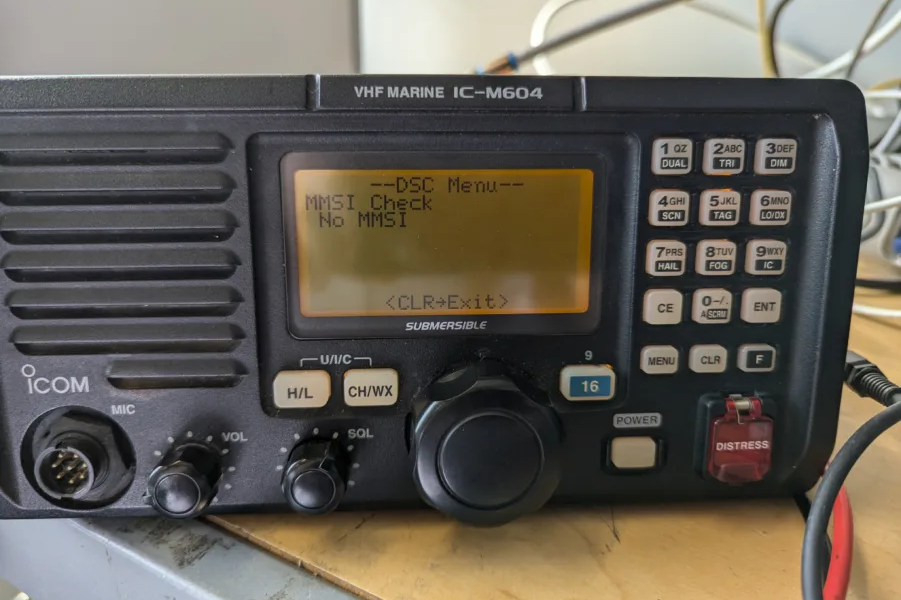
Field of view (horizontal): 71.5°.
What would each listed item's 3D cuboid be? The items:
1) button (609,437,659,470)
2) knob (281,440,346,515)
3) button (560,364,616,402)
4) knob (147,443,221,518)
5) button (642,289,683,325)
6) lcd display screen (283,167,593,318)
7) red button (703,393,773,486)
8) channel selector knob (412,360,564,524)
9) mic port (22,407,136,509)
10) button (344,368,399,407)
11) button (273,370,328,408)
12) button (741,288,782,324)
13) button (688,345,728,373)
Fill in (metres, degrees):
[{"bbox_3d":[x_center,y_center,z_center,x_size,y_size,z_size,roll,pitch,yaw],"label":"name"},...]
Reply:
[{"bbox_3d":[0.048,0.040,0.163,0.012,0.009,0.004,-1,10,-3],"label":"button"},{"bbox_3d":[-0.033,0.044,0.155,0.014,0.014,0.012,-1,11,-2],"label":"knob"},{"bbox_3d":[0.035,0.021,0.158,0.014,0.010,0.004,-1,10,-3],"label":"button"},{"bbox_3d":[-0.065,0.044,0.153,0.014,0.014,0.012,-1,11,-2],"label":"knob"},{"bbox_3d":[0.053,0.002,0.155,0.010,0.009,0.004,-1,10,-3],"label":"button"},{"bbox_3d":[-0.001,-0.014,0.154,0.074,0.036,0.004,-1,10,-3],"label":"lcd display screen"},{"bbox_3d":[0.075,0.036,0.162,0.017,0.023,0.006,-1,11,-2],"label":"red button"},{"bbox_3d":[0.009,0.035,0.153,0.036,0.036,0.015,-1,11,-2],"label":"channel selector knob"},{"bbox_3d":[-0.093,0.040,0.157,0.028,0.028,0.011,-1,10,-3],"label":"mic port"},{"bbox_3d":[-0.020,0.022,0.158,0.014,0.010,0.004,-1,11,-2],"label":"button"},{"bbox_3d":[-0.037,0.023,0.158,0.014,0.010,0.004,-1,11,-2],"label":"button"},{"bbox_3d":[0.078,0.002,0.156,0.011,0.009,0.004,-1,10,-3],"label":"button"},{"bbox_3d":[0.066,0.015,0.161,0.010,0.007,0.003,-1,11,-2],"label":"button"}]

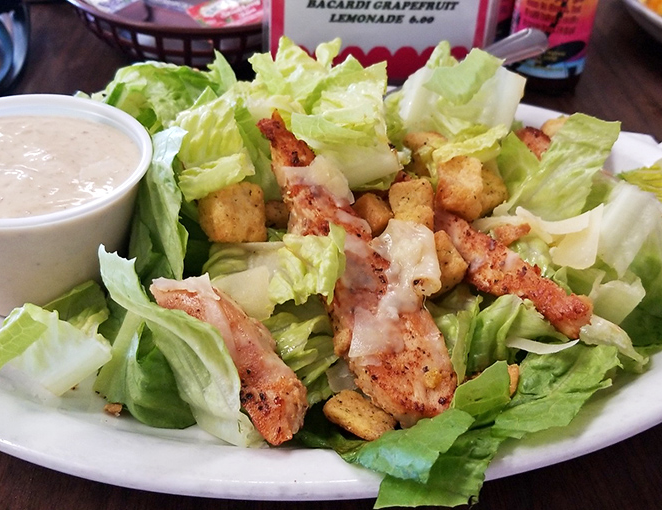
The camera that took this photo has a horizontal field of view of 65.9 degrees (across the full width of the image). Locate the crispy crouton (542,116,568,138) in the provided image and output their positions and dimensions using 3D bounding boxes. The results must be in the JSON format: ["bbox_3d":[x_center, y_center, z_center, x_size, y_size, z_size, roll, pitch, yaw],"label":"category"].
[{"bbox_3d":[0.122,-0.068,0.275,0.014,0.012,0.013,-7,41,-8],"label":"crispy crouton"}]

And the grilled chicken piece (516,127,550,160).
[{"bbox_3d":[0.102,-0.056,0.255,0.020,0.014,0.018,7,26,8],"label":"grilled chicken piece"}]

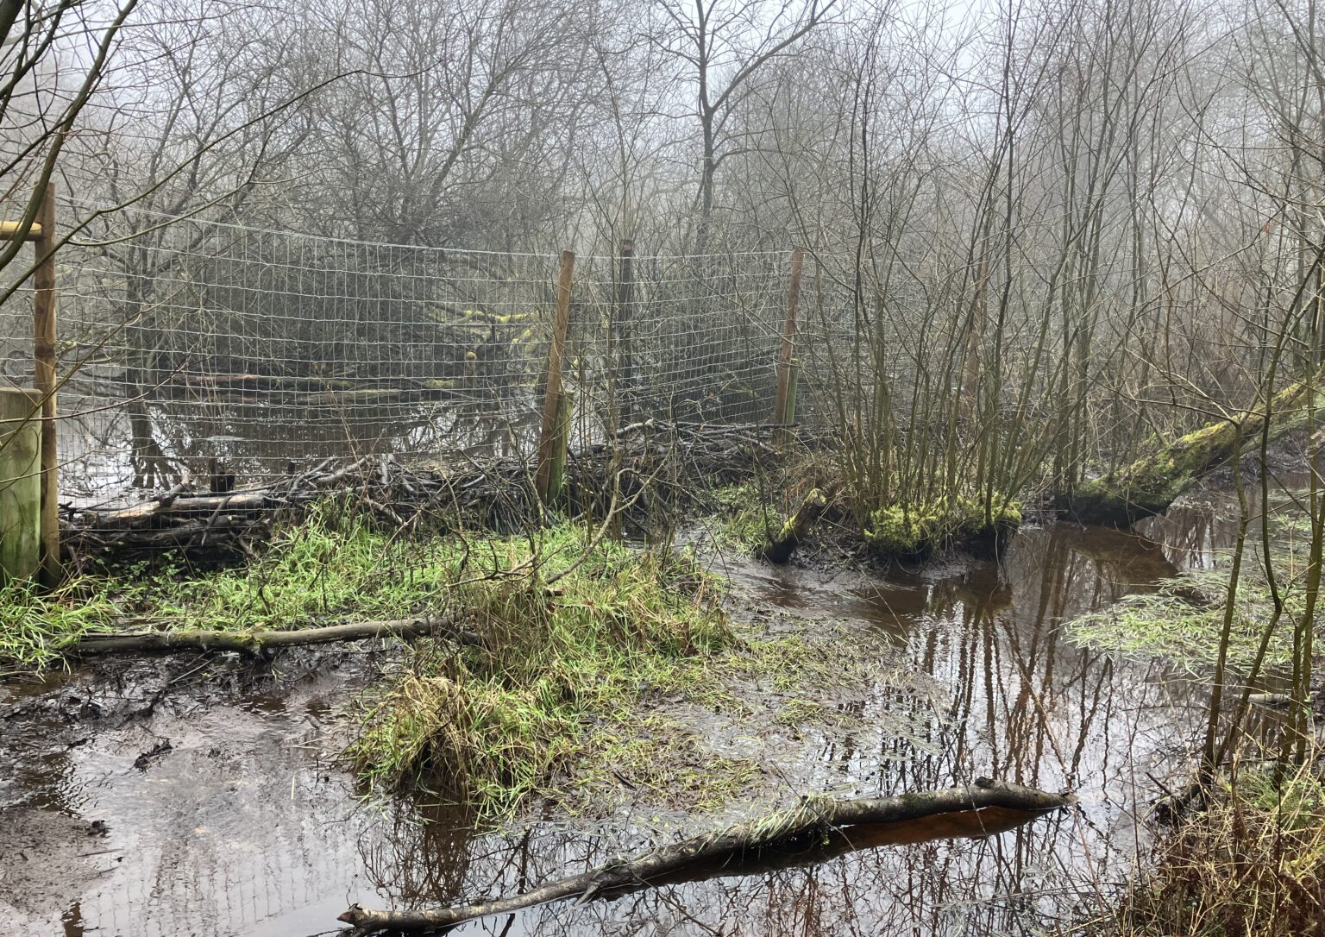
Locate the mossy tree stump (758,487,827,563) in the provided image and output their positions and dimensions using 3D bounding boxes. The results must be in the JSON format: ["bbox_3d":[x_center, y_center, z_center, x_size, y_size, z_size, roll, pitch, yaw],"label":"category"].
[{"bbox_3d":[0.918,0.388,7.288,0.170,0.542,0.170,35,8,0],"label":"mossy tree stump"}]

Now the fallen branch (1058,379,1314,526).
[{"bbox_3d":[4.353,-0.131,8.800,2.163,0.420,0.420,-28,-6,20],"label":"fallen branch"}]

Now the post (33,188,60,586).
[{"bbox_3d":[-3.292,-0.421,5.750,0.112,2.161,0.112,2,4,0],"label":"post"}]

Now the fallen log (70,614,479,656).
[{"bbox_3d":[-1.658,0.699,4.611,1.694,0.110,0.120,-1,5,-6],"label":"fallen log"}]

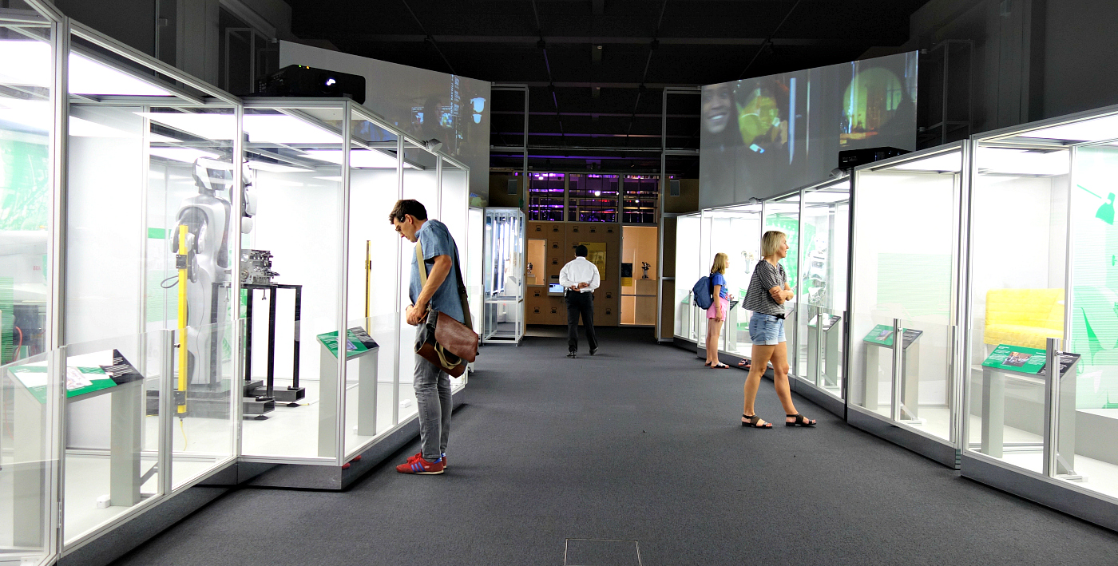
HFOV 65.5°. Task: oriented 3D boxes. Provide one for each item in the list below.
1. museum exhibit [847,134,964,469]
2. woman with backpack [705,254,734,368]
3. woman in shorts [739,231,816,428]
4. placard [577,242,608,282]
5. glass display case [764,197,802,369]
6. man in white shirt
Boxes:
[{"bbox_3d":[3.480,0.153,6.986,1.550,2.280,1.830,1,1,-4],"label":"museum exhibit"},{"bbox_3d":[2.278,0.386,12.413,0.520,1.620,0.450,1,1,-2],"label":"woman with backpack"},{"bbox_3d":[1.905,0.404,7.554,0.600,1.690,0.500,2,1,12],"label":"woman in shorts"},{"bbox_3d":[0.799,-0.503,20.500,0.645,0.890,0.030,1,1,2],"label":"placard"},{"bbox_3d":[3.308,0.102,10.729,1.250,2.280,1.540,1,1,-4],"label":"glass display case"},{"bbox_3d":[0.341,0.266,13.555,0.630,1.740,0.450,1,1,2],"label":"man in white shirt"}]

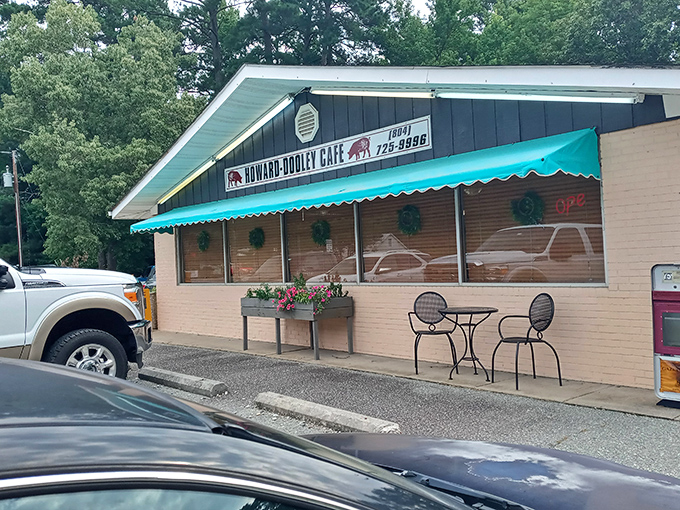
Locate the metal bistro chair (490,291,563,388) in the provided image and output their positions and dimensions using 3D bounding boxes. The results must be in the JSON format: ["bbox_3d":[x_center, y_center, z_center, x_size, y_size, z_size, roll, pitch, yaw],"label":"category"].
[{"bbox_3d":[1.843,0.839,5.476,0.522,0.901,0.552,-2,-1,-16],"label":"metal bistro chair"}]

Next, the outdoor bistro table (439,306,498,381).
[{"bbox_3d":[1.397,0.951,5.874,0.635,0.724,0.635,-3,-1,44],"label":"outdoor bistro table"}]

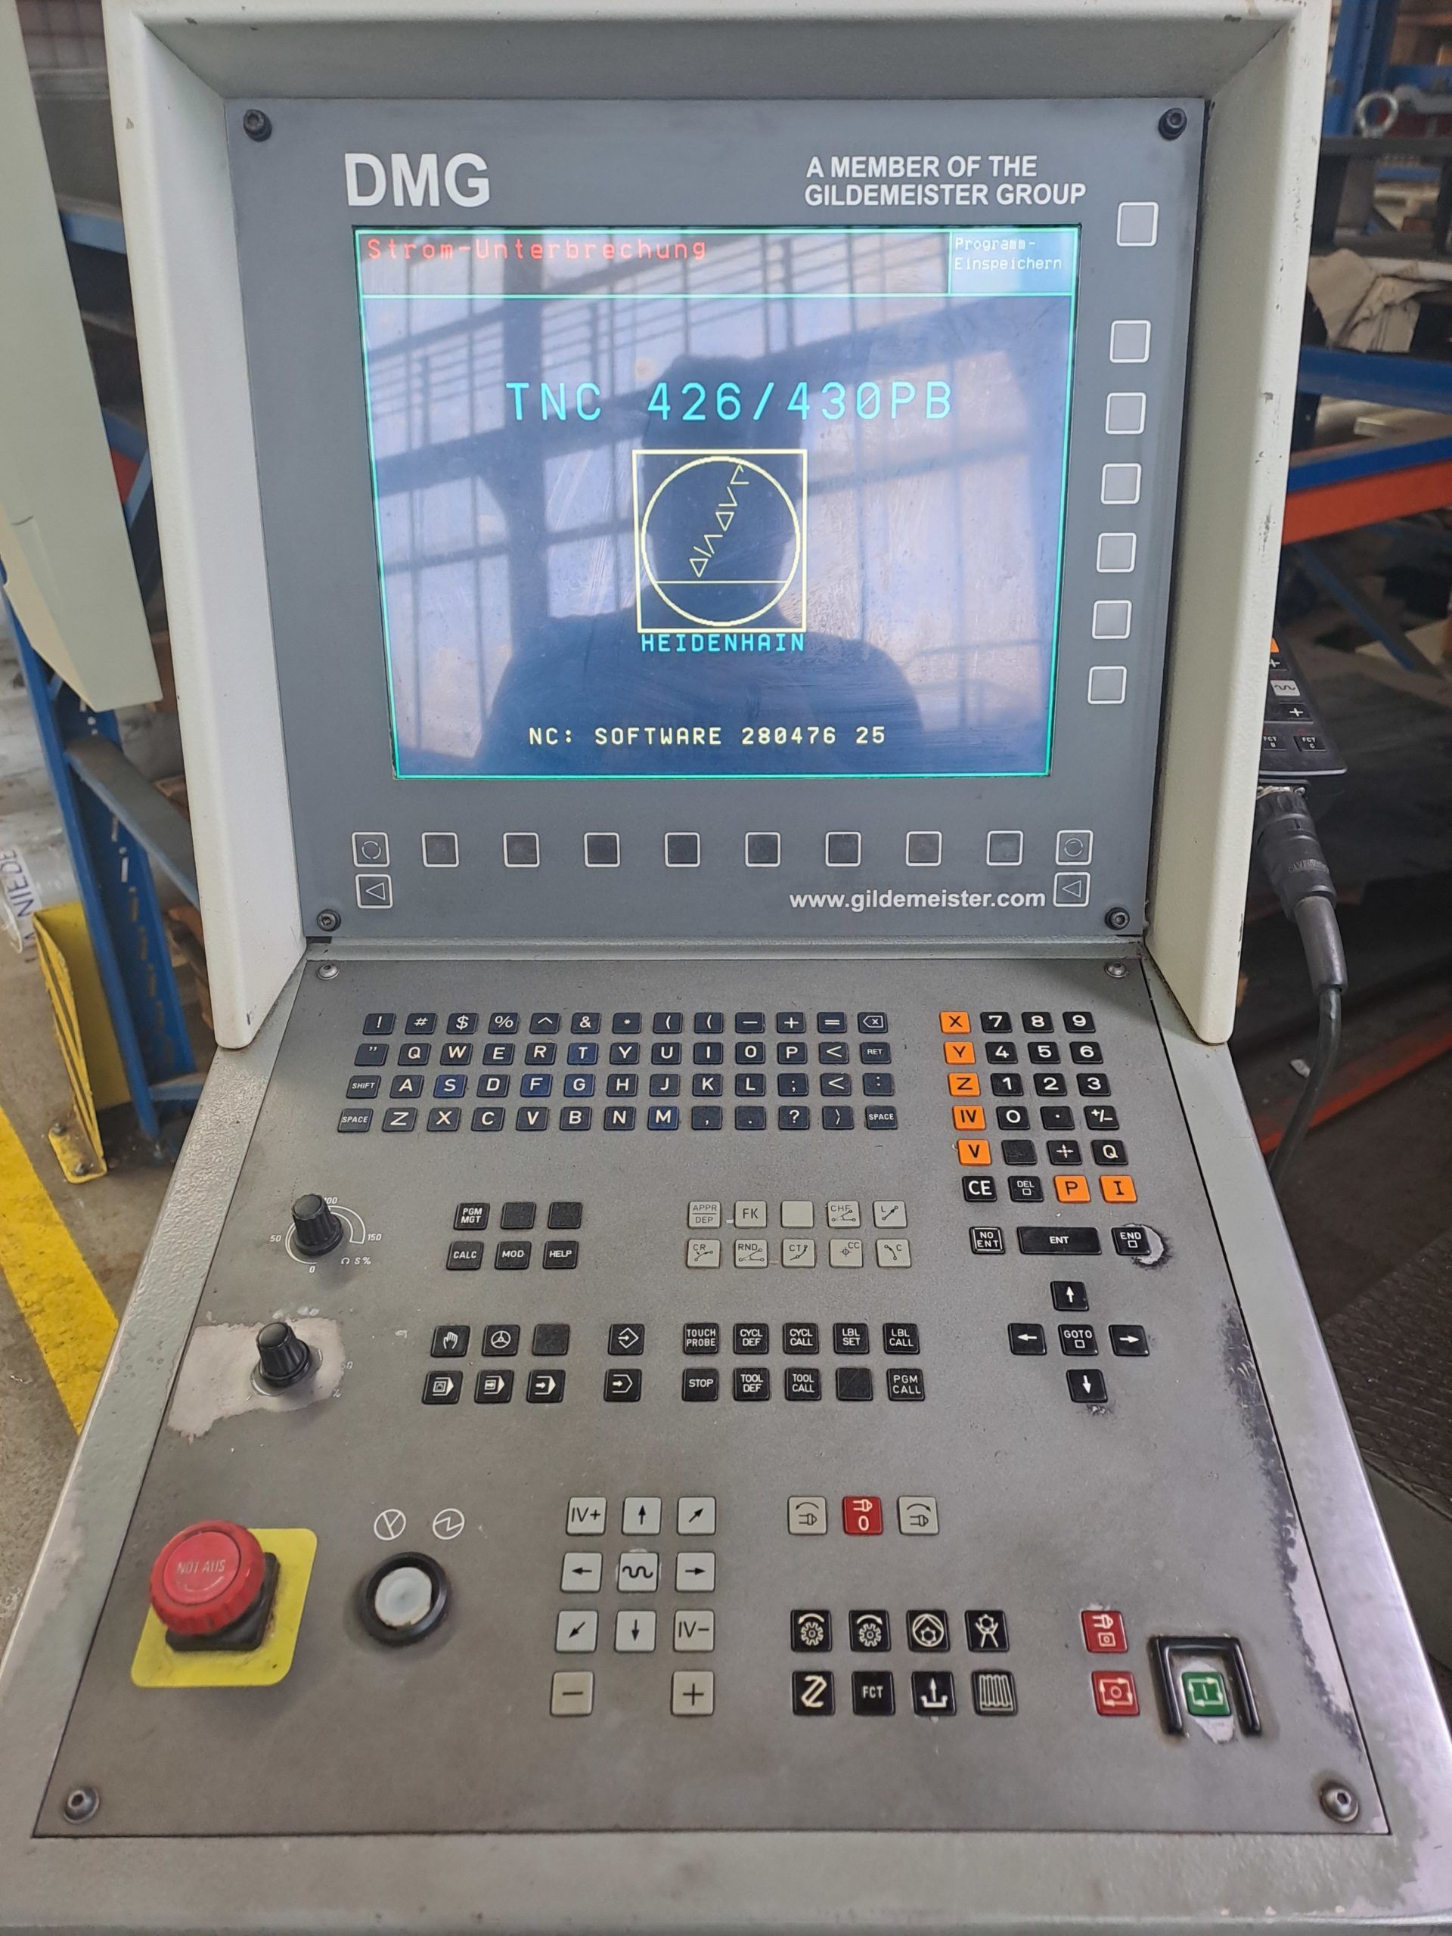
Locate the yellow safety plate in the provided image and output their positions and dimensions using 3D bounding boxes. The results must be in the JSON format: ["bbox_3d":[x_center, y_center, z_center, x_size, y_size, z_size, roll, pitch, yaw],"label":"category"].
[{"bbox_3d":[-0.165,0.210,0.462,0.052,0.002,0.051,0,45,1],"label":"yellow safety plate"}]

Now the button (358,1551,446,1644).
[{"bbox_3d":[-0.106,0.208,0.461,0.030,0.008,0.030,0,44,1],"label":"button"}]

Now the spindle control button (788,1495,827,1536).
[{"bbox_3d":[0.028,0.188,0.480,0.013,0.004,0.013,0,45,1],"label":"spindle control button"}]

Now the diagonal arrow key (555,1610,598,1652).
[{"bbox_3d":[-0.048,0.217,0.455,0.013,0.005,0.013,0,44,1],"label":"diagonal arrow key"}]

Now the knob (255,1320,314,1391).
[{"bbox_3d":[-0.166,0.142,0.518,0.020,0.020,0.020,0,45,1],"label":"knob"}]

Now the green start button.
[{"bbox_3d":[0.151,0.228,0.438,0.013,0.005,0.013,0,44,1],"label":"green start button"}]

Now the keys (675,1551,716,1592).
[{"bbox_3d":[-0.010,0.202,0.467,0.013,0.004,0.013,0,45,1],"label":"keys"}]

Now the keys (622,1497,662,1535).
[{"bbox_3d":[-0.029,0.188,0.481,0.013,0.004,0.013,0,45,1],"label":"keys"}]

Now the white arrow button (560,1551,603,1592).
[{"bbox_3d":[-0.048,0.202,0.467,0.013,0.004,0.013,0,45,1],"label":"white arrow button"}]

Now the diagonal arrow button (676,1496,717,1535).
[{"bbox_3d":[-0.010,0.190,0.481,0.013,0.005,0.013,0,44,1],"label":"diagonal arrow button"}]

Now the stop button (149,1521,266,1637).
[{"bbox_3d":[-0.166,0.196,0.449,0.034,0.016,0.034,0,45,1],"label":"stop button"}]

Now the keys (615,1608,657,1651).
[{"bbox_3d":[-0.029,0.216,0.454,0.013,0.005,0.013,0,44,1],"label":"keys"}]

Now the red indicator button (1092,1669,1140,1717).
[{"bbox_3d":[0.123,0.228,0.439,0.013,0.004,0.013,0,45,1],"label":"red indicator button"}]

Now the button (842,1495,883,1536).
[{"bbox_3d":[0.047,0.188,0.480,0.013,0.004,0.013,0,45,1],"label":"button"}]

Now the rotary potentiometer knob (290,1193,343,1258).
[{"bbox_3d":[-0.165,0.102,0.561,0.020,0.019,0.020,0,44,1],"label":"rotary potentiometer knob"}]

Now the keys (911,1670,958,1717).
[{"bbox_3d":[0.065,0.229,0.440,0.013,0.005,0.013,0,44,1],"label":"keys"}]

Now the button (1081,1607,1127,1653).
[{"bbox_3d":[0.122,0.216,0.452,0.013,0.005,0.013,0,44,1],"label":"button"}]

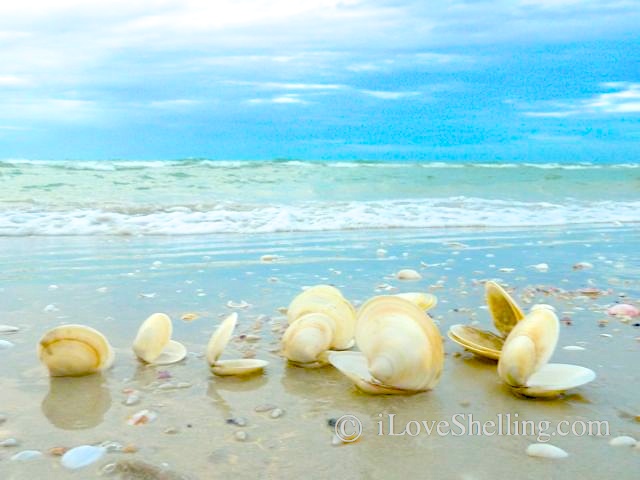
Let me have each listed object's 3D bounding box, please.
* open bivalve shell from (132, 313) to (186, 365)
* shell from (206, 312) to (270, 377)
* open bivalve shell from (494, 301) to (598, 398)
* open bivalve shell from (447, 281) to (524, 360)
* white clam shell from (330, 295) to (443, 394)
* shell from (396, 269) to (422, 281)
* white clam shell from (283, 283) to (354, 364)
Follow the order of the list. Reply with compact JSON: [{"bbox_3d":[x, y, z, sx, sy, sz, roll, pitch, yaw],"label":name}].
[{"bbox_3d":[-0.124,0.075,0.362,0.039,0.040,0.036,-7,12,-37],"label":"open bivalve shell"},{"bbox_3d":[-0.061,0.076,0.342,0.044,0.045,0.040,-1,10,-6],"label":"shell"},{"bbox_3d":[0.155,0.072,0.313,0.060,0.060,0.055,-5,11,-27],"label":"open bivalve shell"},{"bbox_3d":[0.133,0.063,0.377,0.057,0.058,0.052,-3,10,-18],"label":"open bivalve shell"},{"bbox_3d":[0.044,0.065,0.330,0.066,0.066,0.067,-4,11,-23],"label":"white clam shell"},{"bbox_3d":[0.123,0.048,0.635,0.035,0.015,0.028,0,10,0],"label":"shell"},{"bbox_3d":[0.000,0.063,0.367,0.059,0.061,0.058,0,10,0],"label":"white clam shell"}]

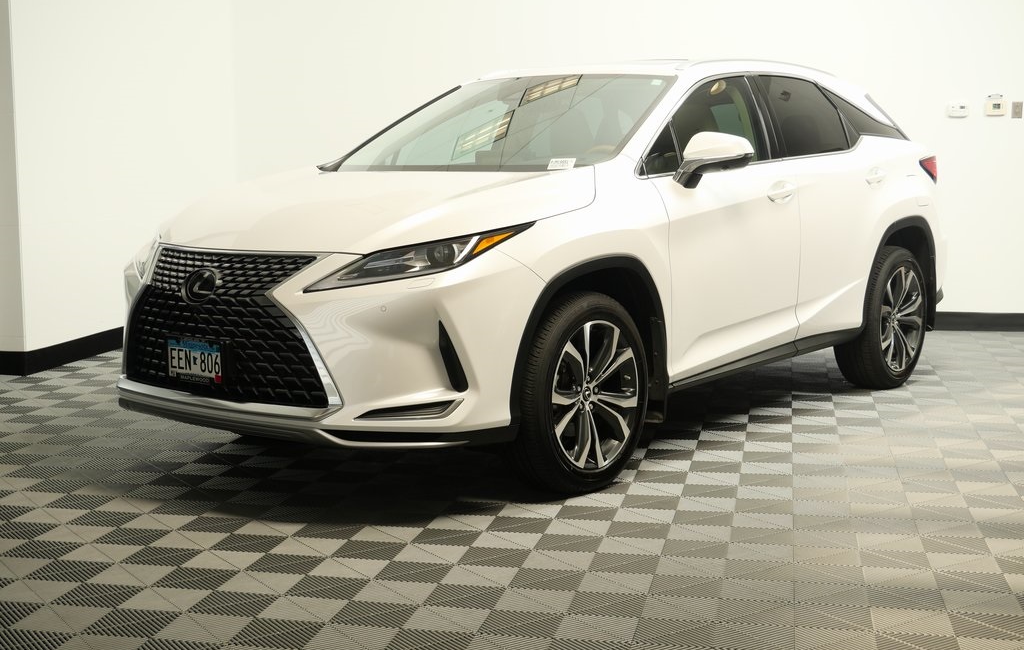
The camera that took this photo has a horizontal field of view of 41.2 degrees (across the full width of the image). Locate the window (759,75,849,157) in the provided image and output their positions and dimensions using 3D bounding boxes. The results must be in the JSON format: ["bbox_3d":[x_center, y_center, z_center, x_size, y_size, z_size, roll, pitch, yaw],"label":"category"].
[{"bbox_3d":[1.339,-0.967,6.331,0.100,0.400,0.790,-25,-10,38],"label":"window"}]

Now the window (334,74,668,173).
[{"bbox_3d":[-0.062,-0.836,5.777,1.450,0.150,1.000,5,37,38],"label":"window"}]

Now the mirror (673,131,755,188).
[{"bbox_3d":[0.776,-0.650,5.268,0.250,0.200,0.200,5,9,38],"label":"mirror"}]

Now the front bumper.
[{"bbox_3d":[-0.841,0.048,4.874,1.860,0.660,0.770,5,9,38],"label":"front bumper"}]

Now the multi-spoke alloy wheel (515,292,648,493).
[{"bbox_3d":[0.222,0.237,4.924,0.240,0.750,0.750,5,9,38],"label":"multi-spoke alloy wheel"}]

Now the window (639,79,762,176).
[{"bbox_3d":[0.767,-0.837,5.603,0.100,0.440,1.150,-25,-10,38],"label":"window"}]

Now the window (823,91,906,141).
[{"bbox_3d":[1.835,-1.073,6.989,0.100,0.280,0.870,-27,-7,30],"label":"window"}]

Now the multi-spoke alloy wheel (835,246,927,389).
[{"bbox_3d":[1.938,-0.047,7.106,0.240,0.750,0.750,5,9,38],"label":"multi-spoke alloy wheel"}]

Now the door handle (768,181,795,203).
[{"bbox_3d":[1.153,-0.570,5.858,0.060,0.080,0.235,5,9,38],"label":"door handle"}]

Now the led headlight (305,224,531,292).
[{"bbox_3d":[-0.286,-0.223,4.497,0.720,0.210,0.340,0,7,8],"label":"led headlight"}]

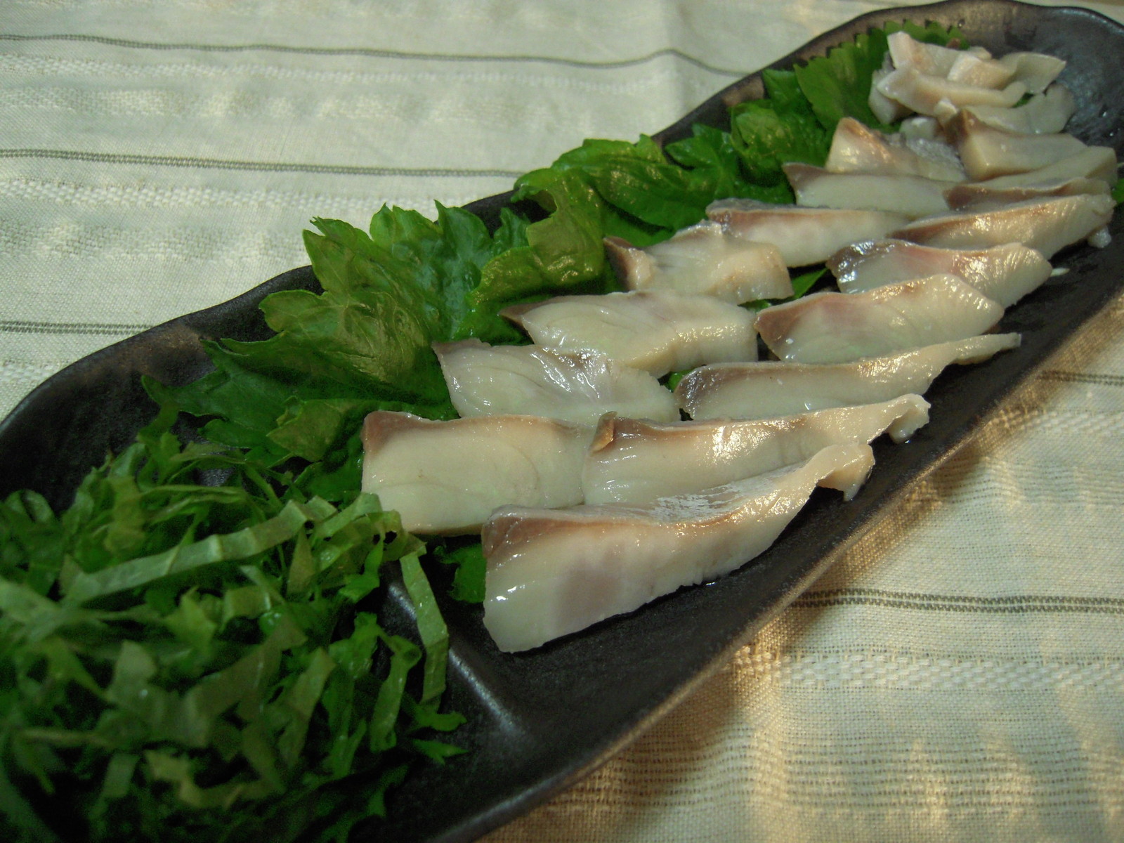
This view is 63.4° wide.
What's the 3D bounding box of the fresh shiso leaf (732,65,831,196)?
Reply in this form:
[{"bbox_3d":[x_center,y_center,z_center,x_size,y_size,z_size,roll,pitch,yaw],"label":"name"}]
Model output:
[{"bbox_3d":[0.067,-0.086,0.273,0.036,0.022,0.047,-10,51,-10],"label":"fresh shiso leaf"}]

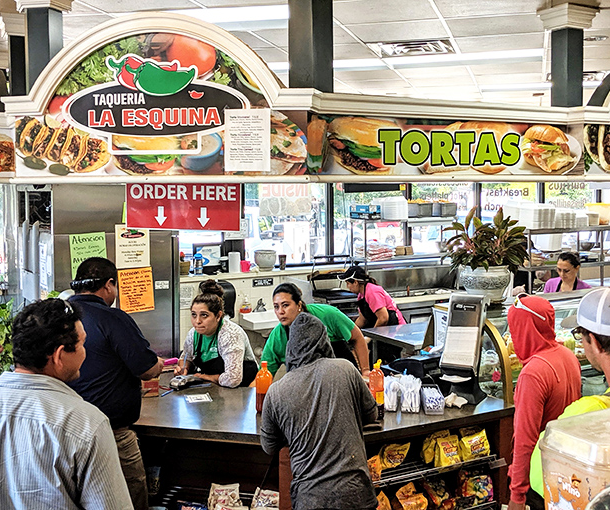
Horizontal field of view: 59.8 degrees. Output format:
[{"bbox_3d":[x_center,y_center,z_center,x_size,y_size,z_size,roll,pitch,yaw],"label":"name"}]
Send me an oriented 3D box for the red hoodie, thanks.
[{"bbox_3d":[1.088,0.658,2.400,0.440,0.920,0.340,-4,8,-31],"label":"red hoodie"}]

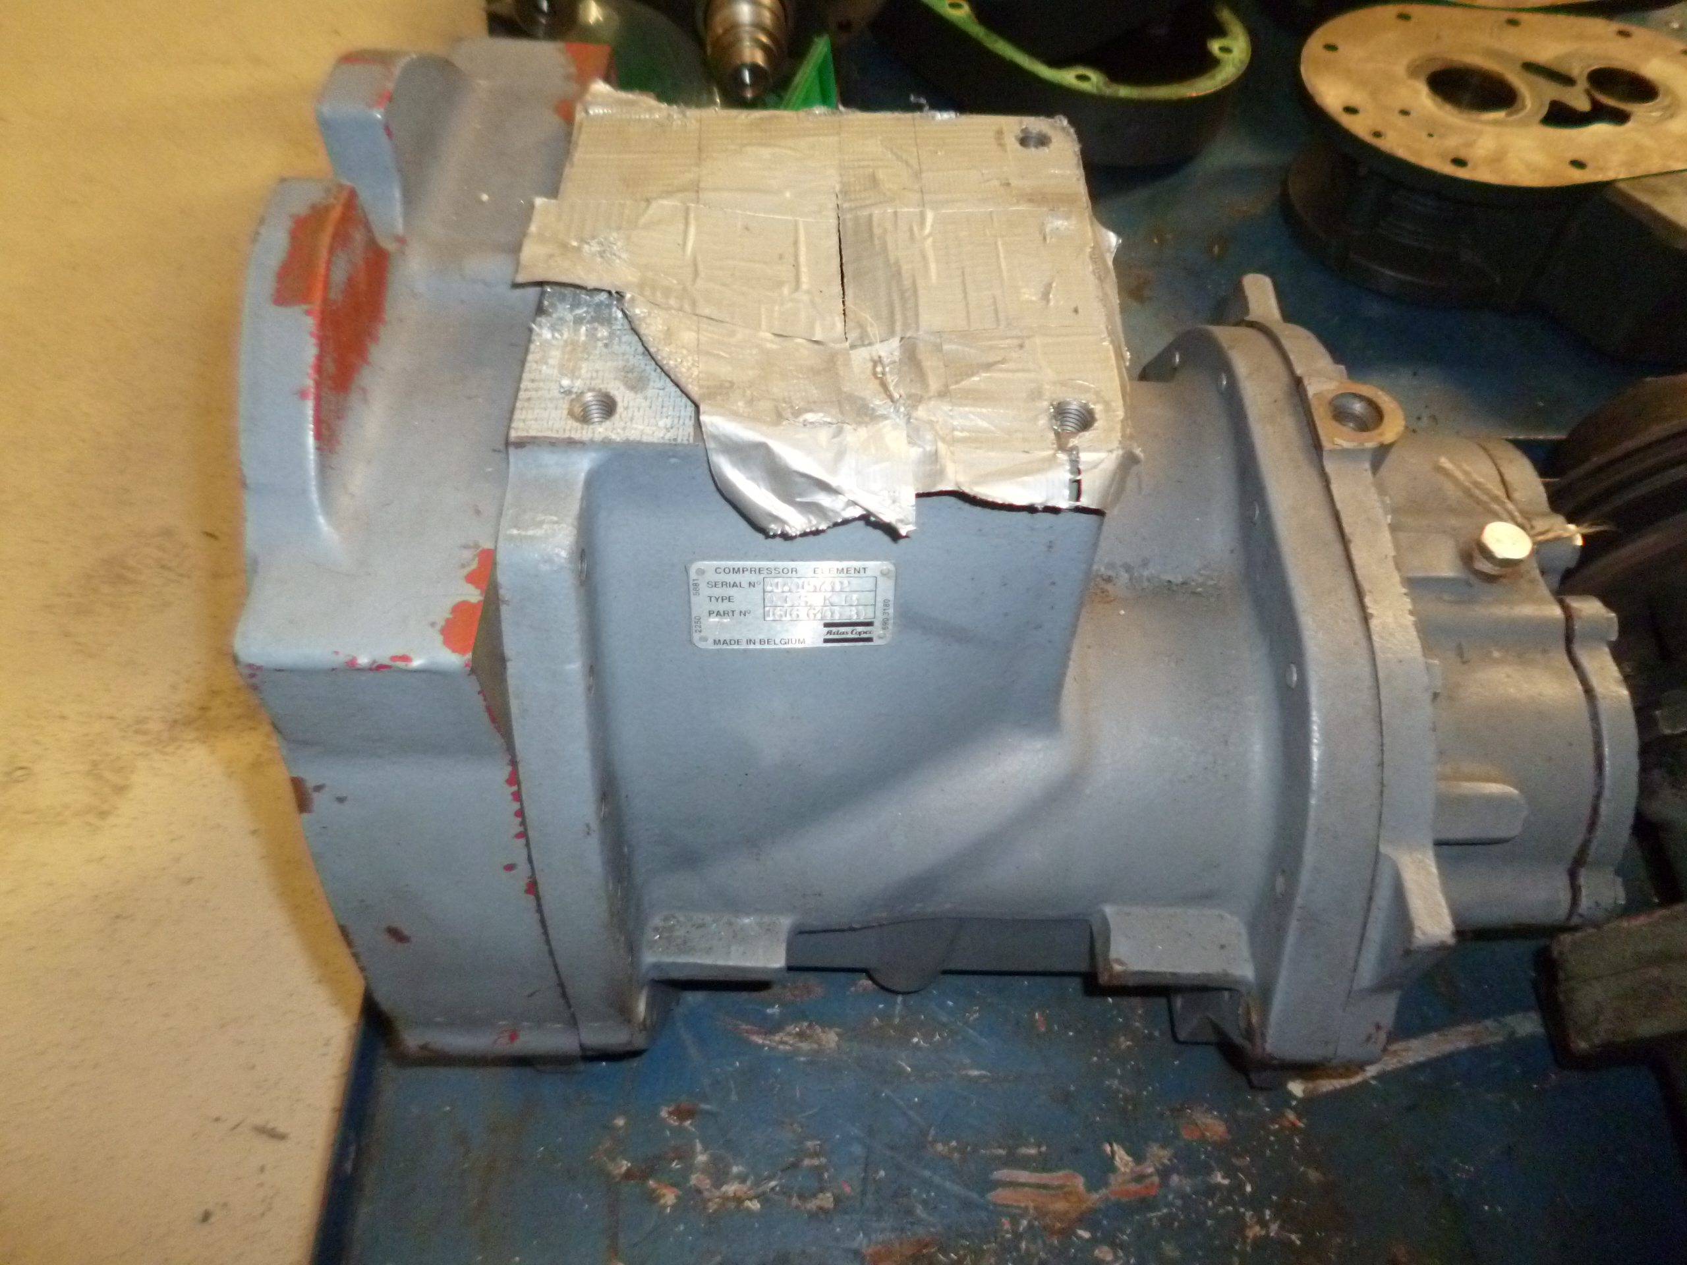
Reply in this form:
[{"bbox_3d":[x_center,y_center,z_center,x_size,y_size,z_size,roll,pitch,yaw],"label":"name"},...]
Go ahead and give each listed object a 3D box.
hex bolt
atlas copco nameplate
[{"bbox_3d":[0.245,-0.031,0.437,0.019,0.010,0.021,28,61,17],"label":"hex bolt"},{"bbox_3d":[-0.015,-0.008,0.349,0.060,0.030,0.001,-1,33,-5],"label":"atlas copco nameplate"}]

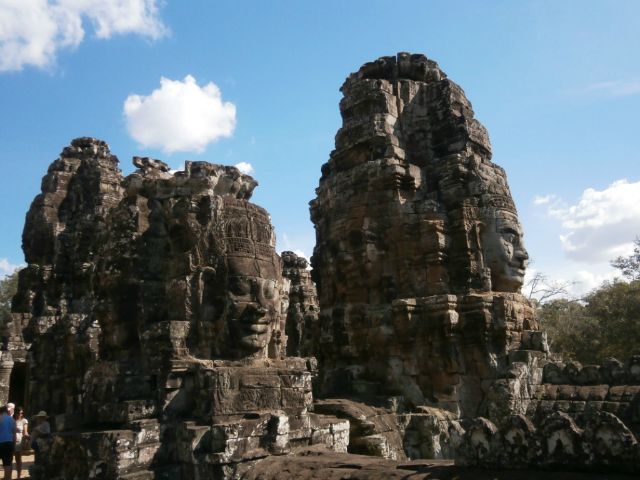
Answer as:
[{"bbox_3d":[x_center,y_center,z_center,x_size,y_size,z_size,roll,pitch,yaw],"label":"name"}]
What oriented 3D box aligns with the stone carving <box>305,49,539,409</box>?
[{"bbox_3d":[2.578,-0.626,16.732,6.000,11.000,5.600,-9,-18,31],"label":"stone carving"}]

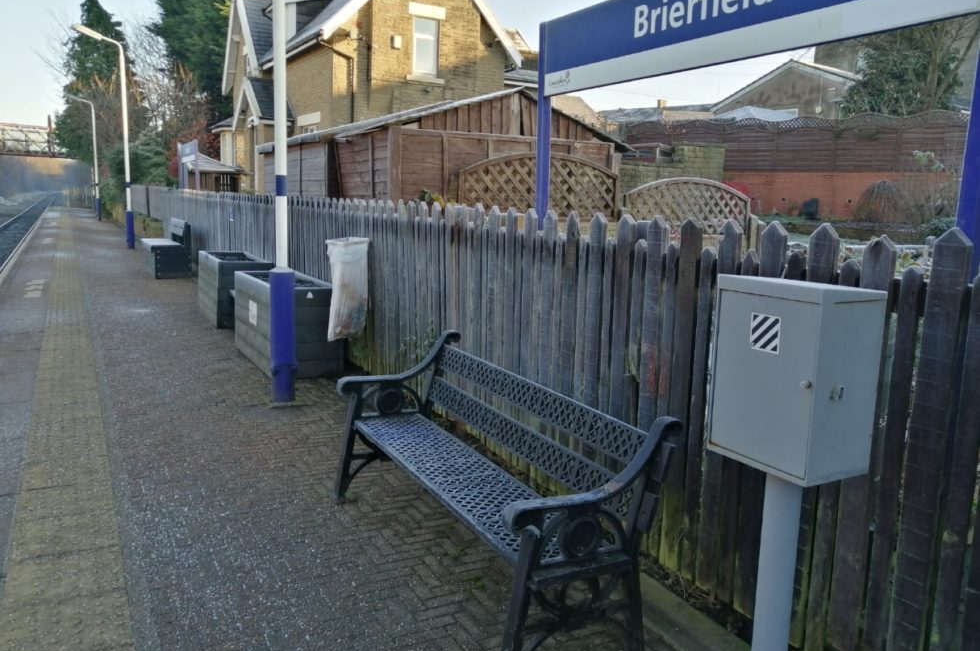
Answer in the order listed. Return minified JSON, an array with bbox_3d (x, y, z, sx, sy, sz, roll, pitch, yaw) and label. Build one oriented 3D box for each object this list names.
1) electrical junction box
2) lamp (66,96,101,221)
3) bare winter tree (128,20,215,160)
[{"bbox_3d":[0.852,0.135,2.156,0.254,0.512,0.353,-2,9,-28],"label":"electrical junction box"},{"bbox_3d":[-17.715,-7.283,33.311,1.200,5.370,0.220,-4,11,-28],"label":"lamp"},{"bbox_3d":[-16.145,-10.297,38.083,5.000,9.800,5.000,-4,11,-28],"label":"bare winter tree"}]

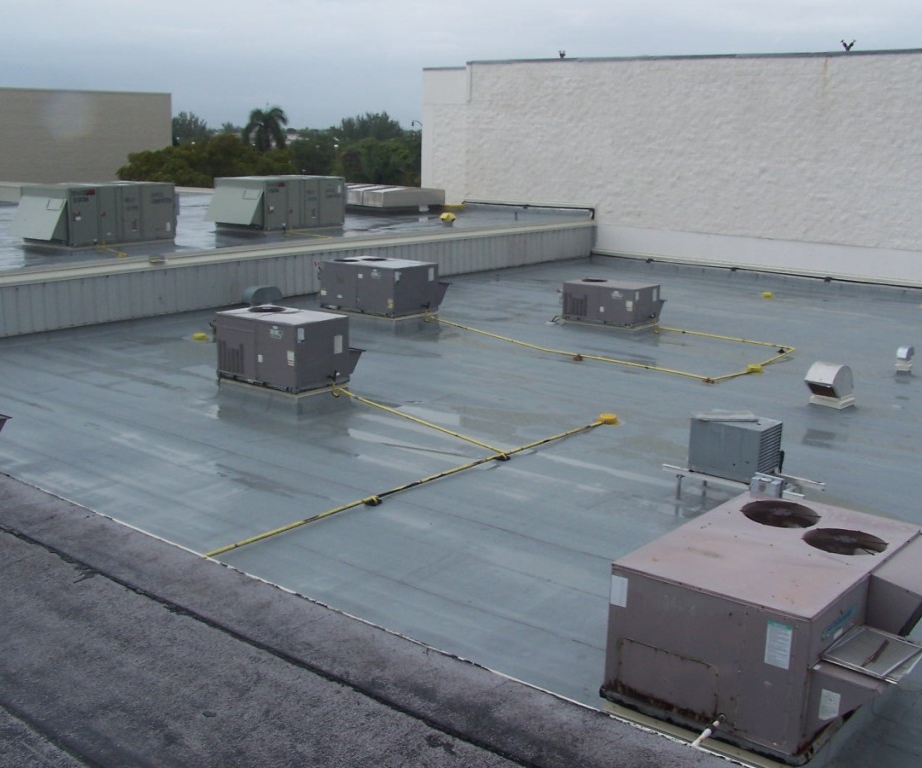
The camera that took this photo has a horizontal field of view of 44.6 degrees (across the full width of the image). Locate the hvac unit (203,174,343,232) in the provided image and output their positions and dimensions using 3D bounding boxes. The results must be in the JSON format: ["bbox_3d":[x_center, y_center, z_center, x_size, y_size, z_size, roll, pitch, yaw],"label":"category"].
[{"bbox_3d":[-5.886,-5.739,35.480,2.329,1.512,3.947,10,16,38],"label":"hvac unit"}]

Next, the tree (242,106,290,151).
[{"bbox_3d":[-18.320,-19.570,106.370,4.600,12.990,4.600,1,12,0],"label":"tree"}]

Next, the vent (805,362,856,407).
[{"bbox_3d":[6.199,-0.002,18.964,0.600,0.740,1.000,10,16,38],"label":"vent"}]

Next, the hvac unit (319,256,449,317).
[{"bbox_3d":[-1.752,-2.237,25.605,2.287,1.064,1.765,10,16,38],"label":"hvac unit"}]

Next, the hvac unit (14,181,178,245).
[{"bbox_3d":[-10.047,-4.616,30.406,2.337,1.481,3.768,10,16,38],"label":"hvac unit"}]

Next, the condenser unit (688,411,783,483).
[{"bbox_3d":[3.347,0.747,13.719,0.903,0.686,0.613,10,16,38],"label":"condenser unit"}]

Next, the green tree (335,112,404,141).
[{"bbox_3d":[-11.460,-27.410,141.440,8.500,13.610,8.000,1,12,0],"label":"green tree"}]

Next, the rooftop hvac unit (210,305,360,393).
[{"bbox_3d":[-2.816,-0.630,18.450,1.933,1.071,1.453,10,16,38],"label":"rooftop hvac unit"}]

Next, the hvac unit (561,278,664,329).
[{"bbox_3d":[3.558,-1.893,25.998,1.866,0.840,1.451,10,16,38],"label":"hvac unit"}]

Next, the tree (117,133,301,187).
[{"bbox_3d":[-15.900,-11.000,73.090,11.000,10.330,8.800,1,12,0],"label":"tree"}]

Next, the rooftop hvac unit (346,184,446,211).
[{"bbox_3d":[-3.760,-7.661,46.020,5.015,0.609,3.680,10,16,38],"label":"rooftop hvac unit"}]

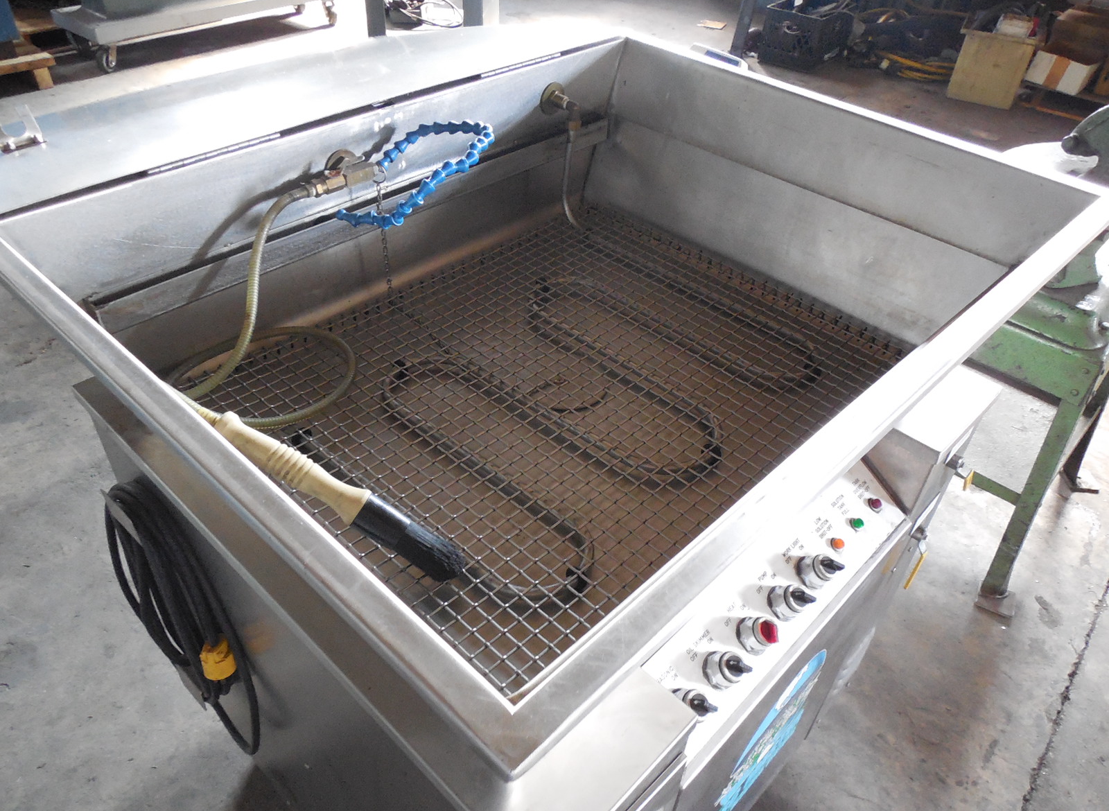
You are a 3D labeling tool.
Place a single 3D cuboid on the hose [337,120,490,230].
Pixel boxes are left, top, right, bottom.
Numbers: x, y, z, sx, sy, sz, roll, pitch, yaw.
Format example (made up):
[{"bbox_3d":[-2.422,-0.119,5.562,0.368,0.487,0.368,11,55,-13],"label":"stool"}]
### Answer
[{"bbox_3d":[-0.148,-0.239,0.815,0.136,0.065,0.199,33,48,31],"label":"hose"}]

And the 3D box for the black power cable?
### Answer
[{"bbox_3d":[-0.401,0.263,0.902,0.190,0.449,0.056,33,48,31],"label":"black power cable"}]

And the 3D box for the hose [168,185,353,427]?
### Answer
[{"bbox_3d":[-0.299,-0.094,0.803,0.172,0.197,0.201,33,48,31],"label":"hose"}]

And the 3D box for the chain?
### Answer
[{"bbox_3d":[-0.196,-0.193,0.924,0.016,0.185,0.017,33,48,31],"label":"chain"}]

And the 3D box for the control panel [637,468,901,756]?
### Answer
[{"bbox_3d":[0.224,0.167,0.761,0.417,0.039,0.095,-32,80,-35],"label":"control panel"}]

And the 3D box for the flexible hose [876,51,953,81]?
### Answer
[{"bbox_3d":[2.039,-1.906,4.523,0.430,0.090,0.310,33,48,31],"label":"flexible hose"}]

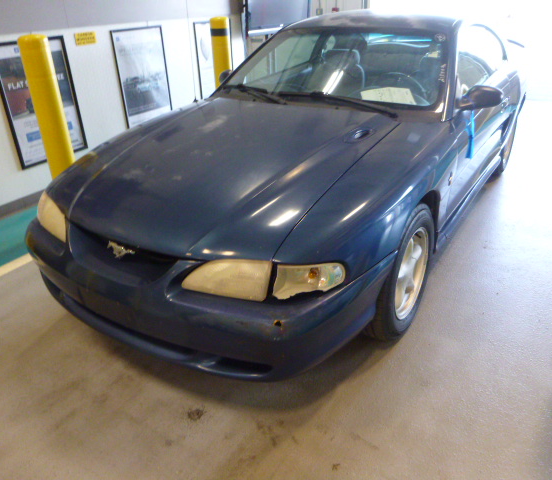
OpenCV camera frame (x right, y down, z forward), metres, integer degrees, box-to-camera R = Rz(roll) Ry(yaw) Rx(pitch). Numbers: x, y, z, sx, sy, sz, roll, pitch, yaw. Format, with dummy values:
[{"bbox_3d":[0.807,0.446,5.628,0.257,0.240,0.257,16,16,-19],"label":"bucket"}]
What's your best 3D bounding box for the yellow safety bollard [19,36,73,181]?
[{"bbox_3d":[-1.586,-0.768,3.322,0.180,1.260,0.180,16,32,29],"label":"yellow safety bollard"}]

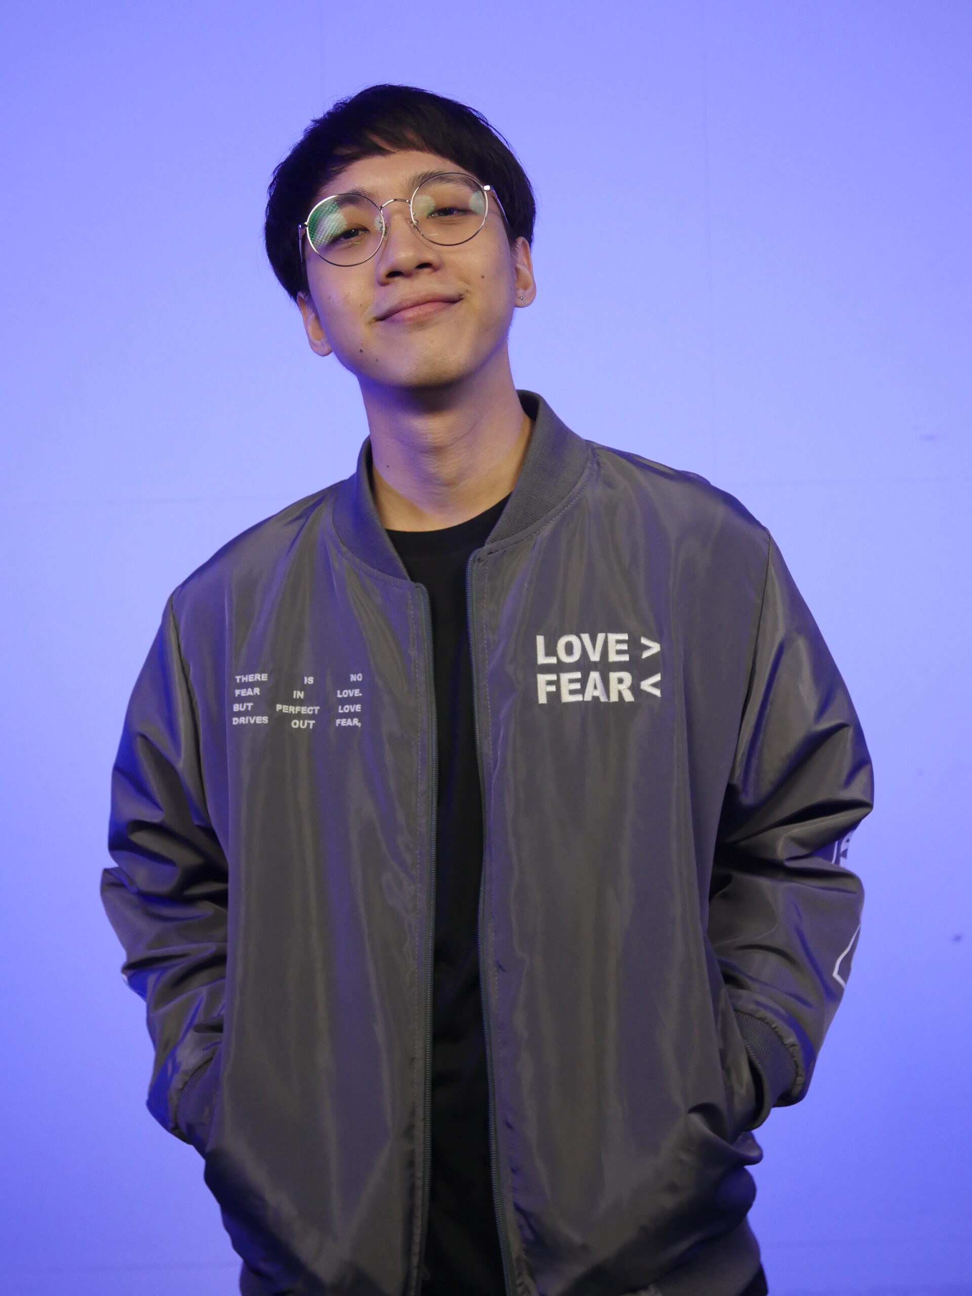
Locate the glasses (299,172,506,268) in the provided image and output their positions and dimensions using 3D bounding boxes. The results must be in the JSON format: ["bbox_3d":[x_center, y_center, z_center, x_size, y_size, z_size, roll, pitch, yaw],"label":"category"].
[{"bbox_3d":[-0.057,-0.278,1.271,0.138,0.050,0.145,-12,-8,0],"label":"glasses"}]

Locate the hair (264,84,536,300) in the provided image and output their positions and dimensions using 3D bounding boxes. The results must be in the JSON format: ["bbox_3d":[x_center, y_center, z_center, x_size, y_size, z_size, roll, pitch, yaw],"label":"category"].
[{"bbox_3d":[-0.066,-0.321,1.312,0.196,0.185,0.212,-12,-8,0],"label":"hair"}]

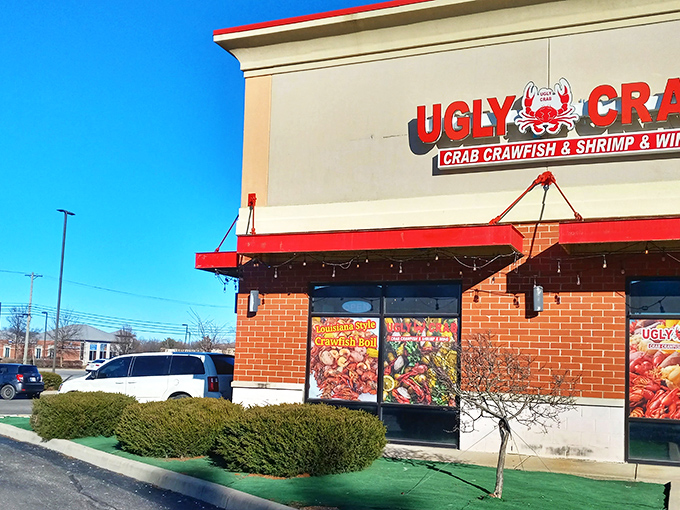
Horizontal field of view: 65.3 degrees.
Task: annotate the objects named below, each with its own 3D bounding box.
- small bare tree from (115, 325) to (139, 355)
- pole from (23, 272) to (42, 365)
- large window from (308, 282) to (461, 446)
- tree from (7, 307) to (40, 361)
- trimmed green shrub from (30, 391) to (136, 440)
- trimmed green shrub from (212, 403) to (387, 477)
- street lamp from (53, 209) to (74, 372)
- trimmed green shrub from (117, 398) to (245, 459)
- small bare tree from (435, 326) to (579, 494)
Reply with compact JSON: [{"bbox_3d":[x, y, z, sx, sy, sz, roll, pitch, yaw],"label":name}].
[{"bbox_3d":[-30.592,13.111,76.000,3.500,6.300,3.400,1,-10,0],"label":"small bare tree"},{"bbox_3d":[-38.637,8.275,66.000,2.200,12.200,0.350,3,-10,-6],"label":"pole"},{"bbox_3d":[0.700,1.828,9.117,2.740,2.710,0.130,-2,-10,18],"label":"large window"},{"bbox_3d":[-41.836,11.020,70.000,4.500,8.200,4.300,1,-10,0],"label":"tree"},{"bbox_3d":[-5.106,3.198,10.600,2.250,0.930,1.800,-3,-11,23],"label":"trimmed green shrub"},{"bbox_3d":[-0.580,2.629,7.600,2.450,0.930,1.800,-3,-11,23],"label":"trimmed green shrub"},{"bbox_3d":[-16.347,2.601,31.000,1.400,10.300,0.400,10,-14,-41],"label":"street lamp"},{"bbox_3d":[-2.660,2.903,8.900,2.300,0.920,1.800,-3,-11,23],"label":"trimmed green shrub"},{"bbox_3d":[1.888,1.802,6.050,1.620,1.870,1.500,-2,-11,18],"label":"small bare tree"}]

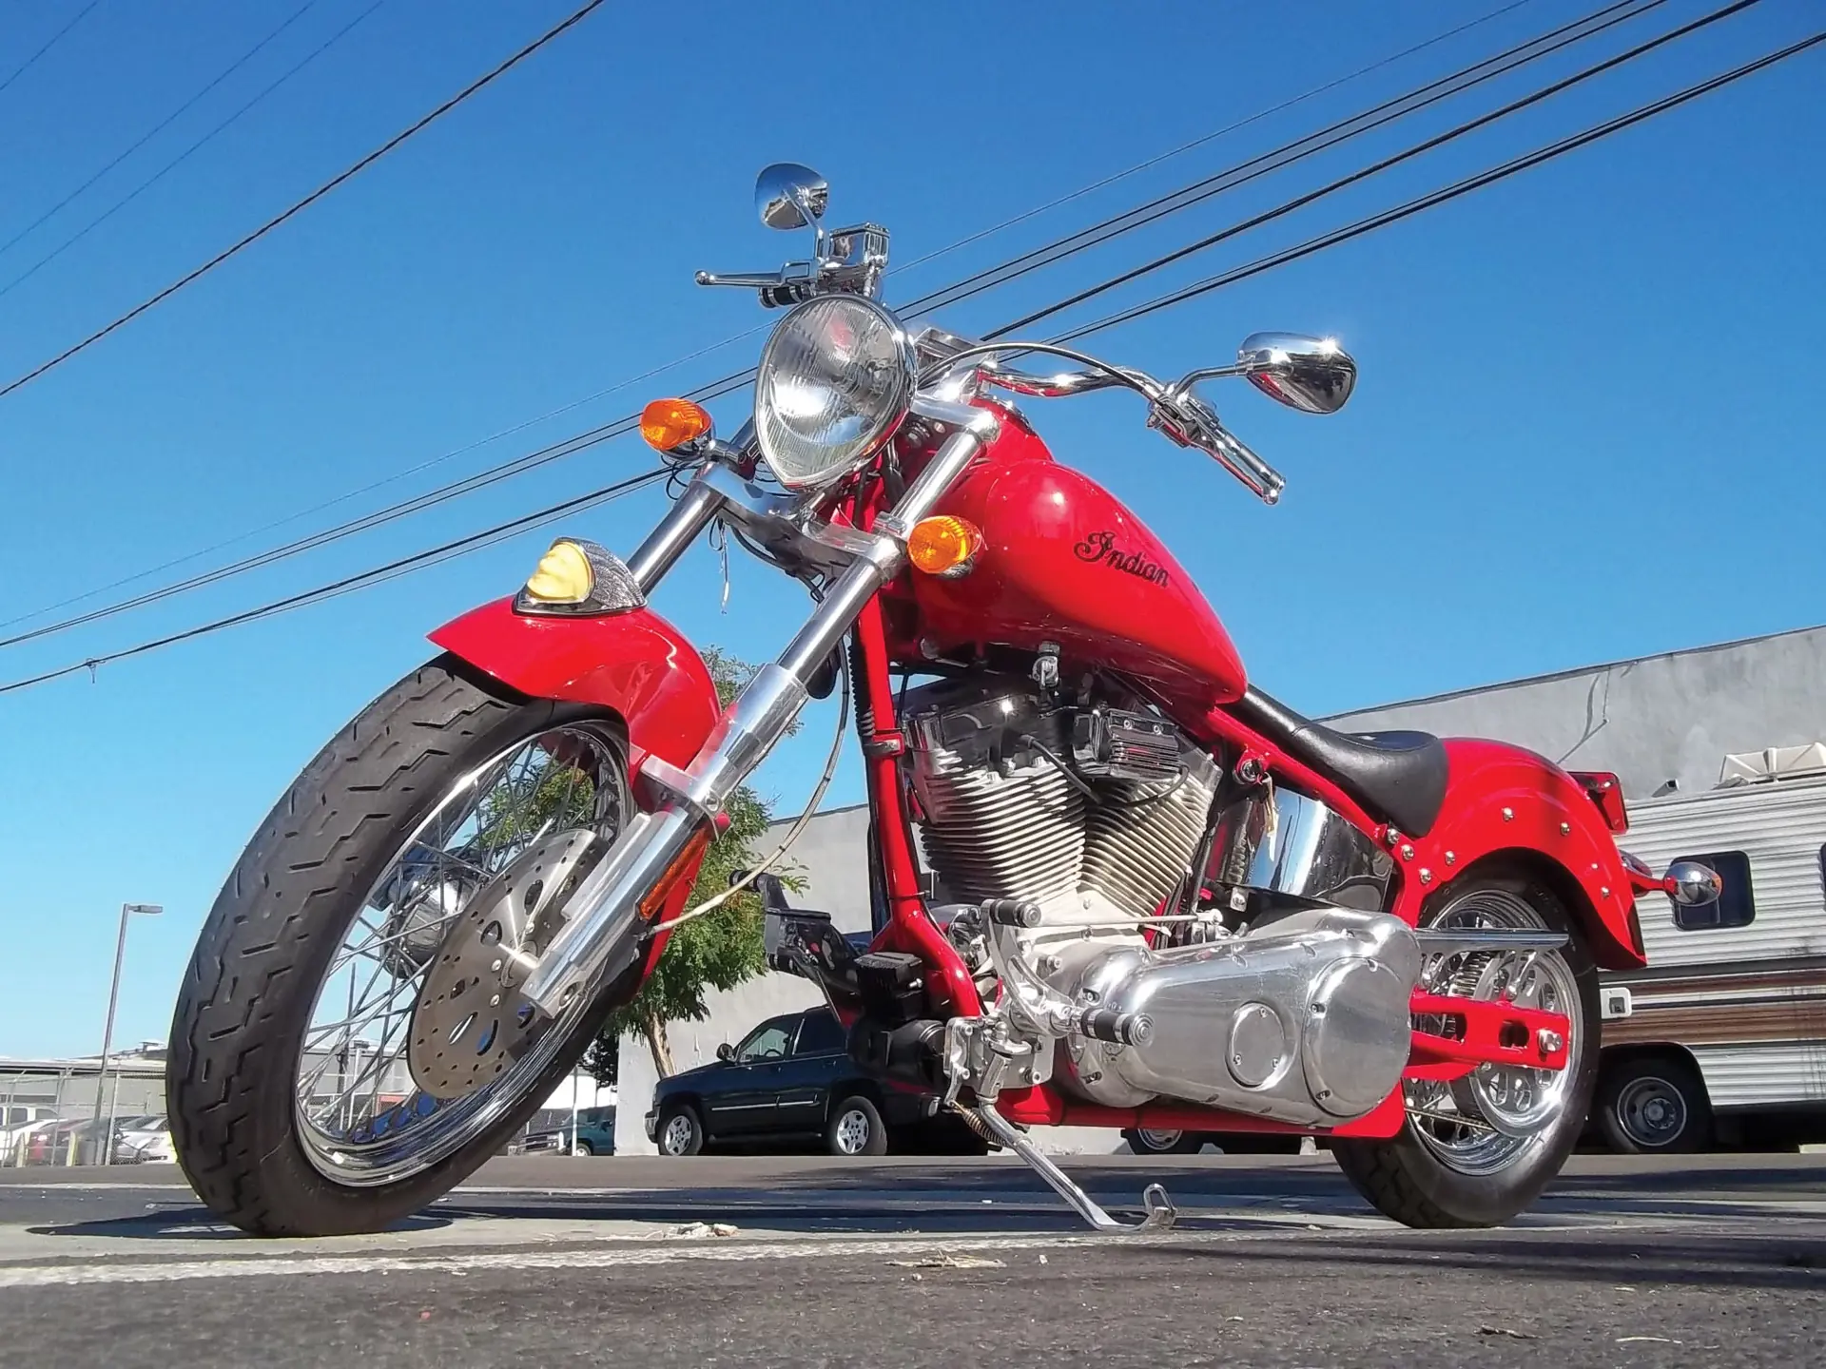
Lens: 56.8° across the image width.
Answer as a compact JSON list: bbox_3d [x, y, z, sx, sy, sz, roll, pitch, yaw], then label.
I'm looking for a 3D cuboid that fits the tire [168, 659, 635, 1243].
[{"bbox_3d":[-0.446,0.248,1.684,0.112,0.664,0.664,26,-6,20],"label":"tire"}]

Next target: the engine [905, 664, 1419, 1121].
[{"bbox_3d":[0.249,0.276,2.231,0.750,0.535,0.390,13,-12,-35],"label":"engine"}]

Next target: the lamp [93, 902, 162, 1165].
[{"bbox_3d":[-21.225,9.425,45.870,1.100,6.960,0.350,0,-14,0],"label":"lamp"}]

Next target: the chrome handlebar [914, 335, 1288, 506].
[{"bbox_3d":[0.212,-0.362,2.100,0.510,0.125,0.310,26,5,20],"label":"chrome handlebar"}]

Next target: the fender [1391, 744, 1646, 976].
[{"bbox_3d":[0.903,0.256,2.725,0.655,0.340,0.210,13,-12,-35],"label":"fender"}]

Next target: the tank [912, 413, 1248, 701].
[{"bbox_3d":[0.217,-0.149,2.251,0.570,0.330,0.330,13,-12,-35],"label":"tank"}]

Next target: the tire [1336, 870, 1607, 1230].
[{"bbox_3d":[0.866,0.549,2.672,0.636,0.636,0.150,13,-12,-35],"label":"tire"}]

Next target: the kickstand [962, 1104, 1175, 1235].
[{"bbox_3d":[0.182,0.527,1.852,0.115,0.115,0.240,13,-12,-35],"label":"kickstand"}]

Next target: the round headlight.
[{"bbox_3d":[-0.064,-0.316,1.932,0.185,0.215,0.180,26,5,20],"label":"round headlight"}]

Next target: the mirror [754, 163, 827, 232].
[{"bbox_3d":[-0.169,-0.674,2.336,0.130,0.090,0.050,28,6,35],"label":"mirror"}]

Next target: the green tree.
[{"bbox_3d":[-4.093,3.130,25.990,4.600,7.920,4.600,0,-14,0],"label":"green tree"}]

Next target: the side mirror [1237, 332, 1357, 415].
[{"bbox_3d":[0.473,-0.377,2.051,0.130,0.090,0.050,25,5,5],"label":"side mirror"}]

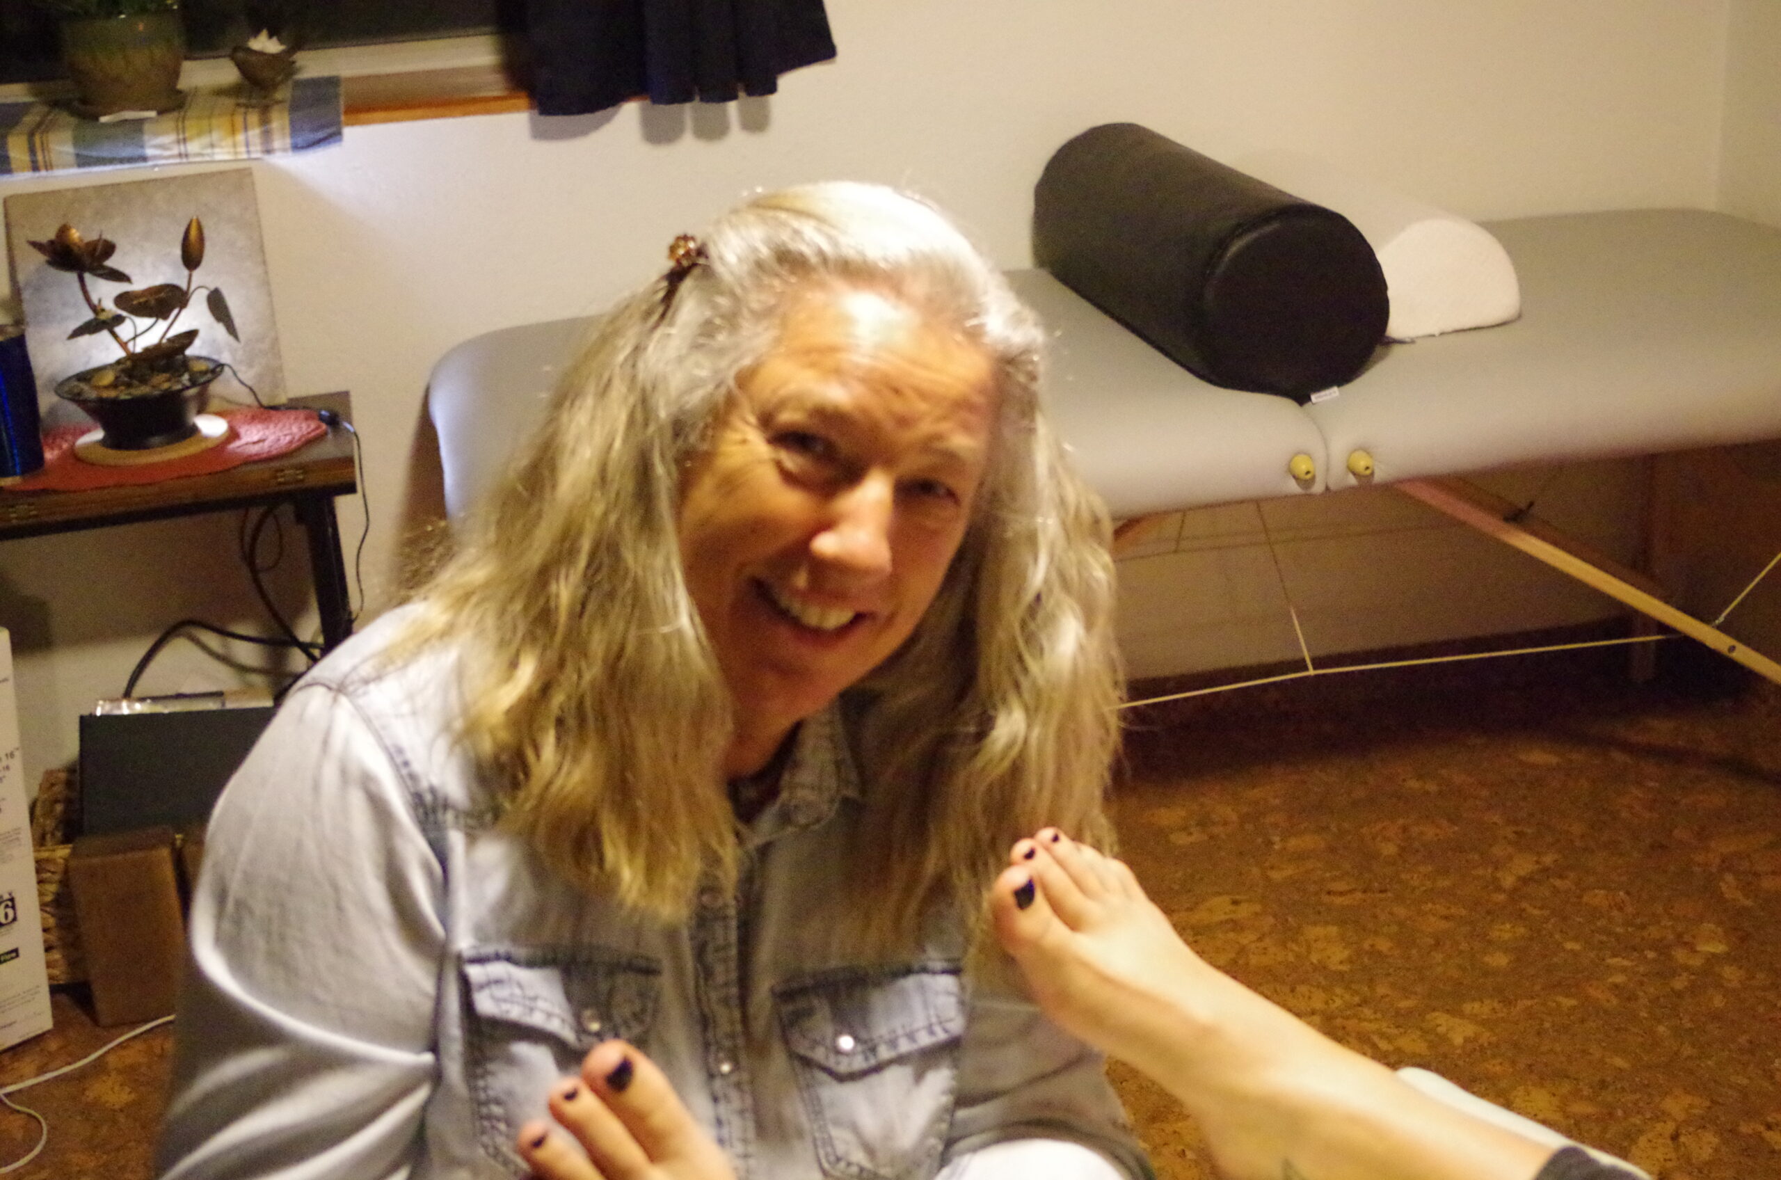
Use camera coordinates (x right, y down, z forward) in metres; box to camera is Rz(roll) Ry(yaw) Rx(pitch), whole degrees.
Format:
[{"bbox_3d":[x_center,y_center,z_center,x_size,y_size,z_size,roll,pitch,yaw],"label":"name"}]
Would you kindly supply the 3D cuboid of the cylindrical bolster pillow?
[{"bbox_3d":[0.369,-0.403,2.934,0.230,0.230,0.610,-8,20,-12],"label":"cylindrical bolster pillow"}]

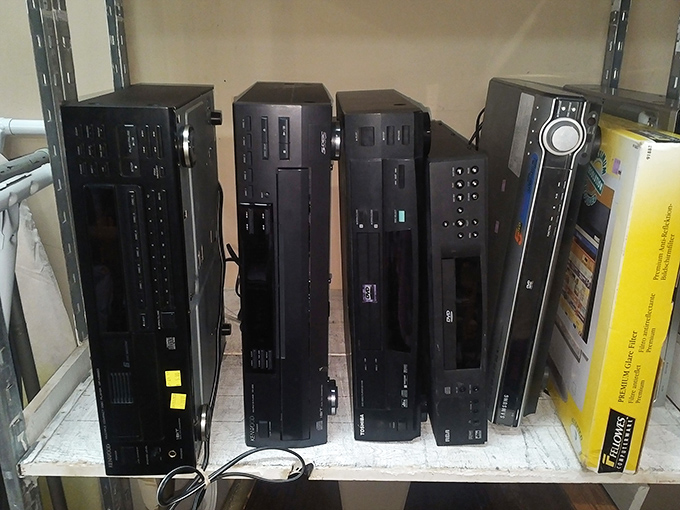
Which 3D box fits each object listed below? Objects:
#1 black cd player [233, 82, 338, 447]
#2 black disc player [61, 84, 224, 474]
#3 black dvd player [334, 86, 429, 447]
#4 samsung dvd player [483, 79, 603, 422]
[{"bbox_3d":[-0.068,-0.010,0.772,0.116,0.440,0.338,0,21,-4],"label":"black cd player"},{"bbox_3d":[-0.233,0.009,0.731,0.121,0.440,0.324,0,21,-7],"label":"black disc player"},{"bbox_3d":[0.057,-0.002,0.759,0.094,0.430,0.286,-3,21,-1],"label":"black dvd player"},{"bbox_3d":[0.272,-0.037,0.835,0.063,0.430,0.370,4,22,4],"label":"samsung dvd player"}]

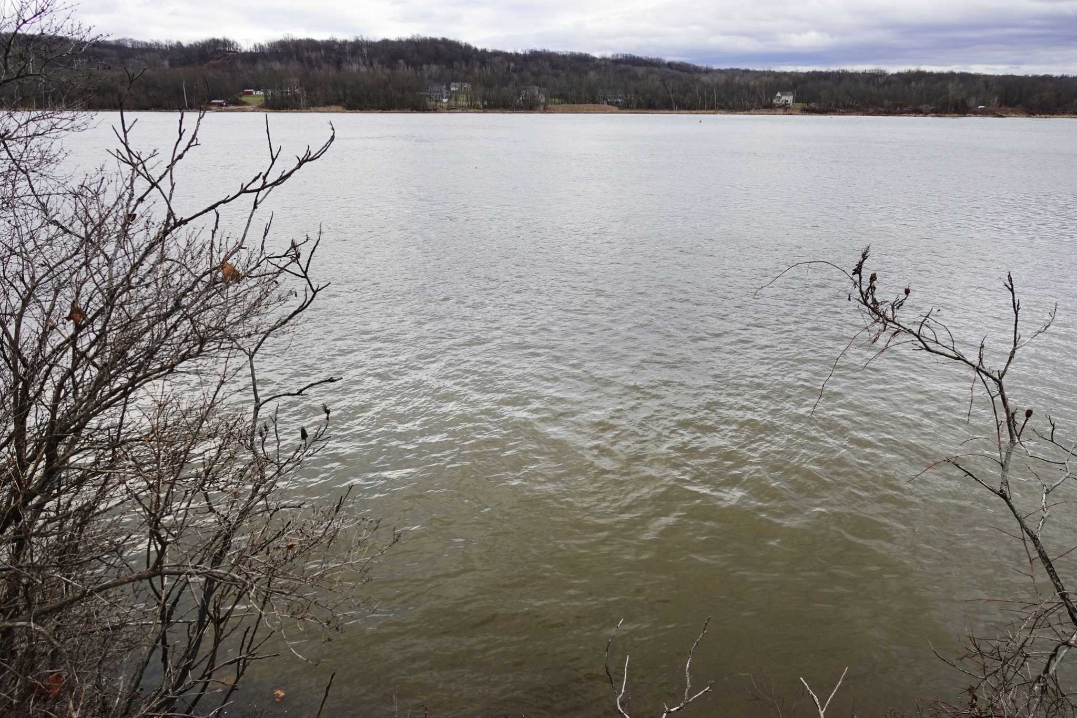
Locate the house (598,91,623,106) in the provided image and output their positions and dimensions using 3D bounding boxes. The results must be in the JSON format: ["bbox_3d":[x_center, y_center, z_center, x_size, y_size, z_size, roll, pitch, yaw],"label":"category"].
[{"bbox_3d":[43.060,-154.450,425.810,13.700,8.760,10.000,0,19,0],"label":"house"}]

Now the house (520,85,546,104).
[{"bbox_3d":[-3.290,-160.340,436.470,16.120,10.850,10.000,0,19,0],"label":"house"}]

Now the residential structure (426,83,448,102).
[{"bbox_3d":[-61.840,-162.250,436.750,11.070,10.350,9.500,0,19,0],"label":"residential structure"}]

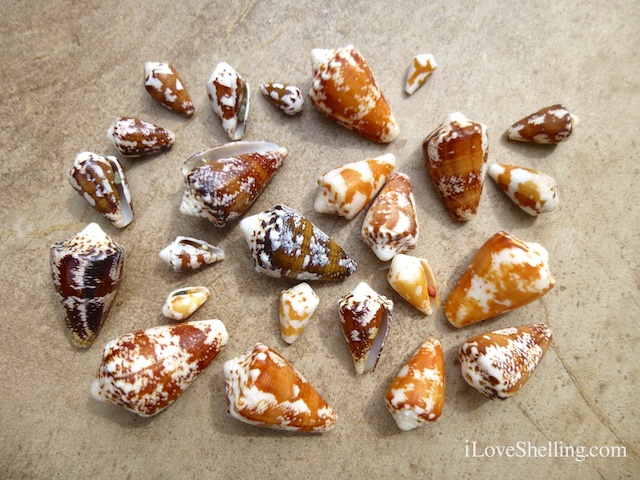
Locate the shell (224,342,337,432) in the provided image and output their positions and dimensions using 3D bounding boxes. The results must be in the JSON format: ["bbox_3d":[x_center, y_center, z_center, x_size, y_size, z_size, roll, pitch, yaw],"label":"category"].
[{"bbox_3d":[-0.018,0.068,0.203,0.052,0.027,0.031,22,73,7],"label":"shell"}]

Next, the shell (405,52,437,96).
[{"bbox_3d":[0.043,-0.071,0.197,0.010,0.009,0.021,28,75,8],"label":"shell"}]

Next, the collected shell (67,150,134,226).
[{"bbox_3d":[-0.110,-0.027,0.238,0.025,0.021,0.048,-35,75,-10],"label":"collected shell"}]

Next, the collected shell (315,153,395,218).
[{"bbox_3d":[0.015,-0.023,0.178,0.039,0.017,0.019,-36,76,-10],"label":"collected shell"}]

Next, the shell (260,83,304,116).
[{"bbox_3d":[-0.016,-0.060,0.193,0.021,0.011,0.012,31,75,9],"label":"shell"}]

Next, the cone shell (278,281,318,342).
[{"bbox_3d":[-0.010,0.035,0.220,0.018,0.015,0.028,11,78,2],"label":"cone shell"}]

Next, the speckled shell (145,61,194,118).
[{"bbox_3d":[-0.063,-0.064,0.193,0.014,0.013,0.031,-38,77,-11],"label":"speckled shell"}]

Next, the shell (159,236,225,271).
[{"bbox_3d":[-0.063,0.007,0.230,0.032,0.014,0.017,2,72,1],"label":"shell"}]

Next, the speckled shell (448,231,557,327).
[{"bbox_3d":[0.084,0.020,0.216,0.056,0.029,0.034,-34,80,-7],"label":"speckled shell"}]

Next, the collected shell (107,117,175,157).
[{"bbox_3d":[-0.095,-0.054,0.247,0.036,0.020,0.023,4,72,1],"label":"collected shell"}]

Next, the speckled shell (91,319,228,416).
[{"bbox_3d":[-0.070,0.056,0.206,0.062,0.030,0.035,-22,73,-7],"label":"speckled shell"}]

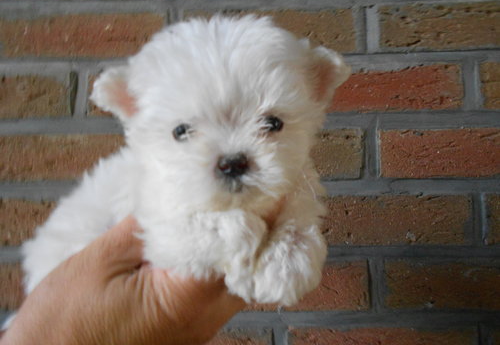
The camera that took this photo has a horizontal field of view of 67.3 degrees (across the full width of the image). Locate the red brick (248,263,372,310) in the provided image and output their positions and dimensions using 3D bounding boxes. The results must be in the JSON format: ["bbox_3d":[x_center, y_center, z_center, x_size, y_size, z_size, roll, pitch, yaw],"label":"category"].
[{"bbox_3d":[0.028,0.121,0.434,0.191,0.050,0.090,-1,-4,2],"label":"red brick"}]

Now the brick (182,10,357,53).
[{"bbox_3d":[0.022,-0.148,0.455,0.188,0.051,0.090,-1,-4,2],"label":"brick"}]

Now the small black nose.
[{"bbox_3d":[-0.009,-0.004,0.195,0.016,0.013,0.011,-6,2,-6],"label":"small black nose"}]

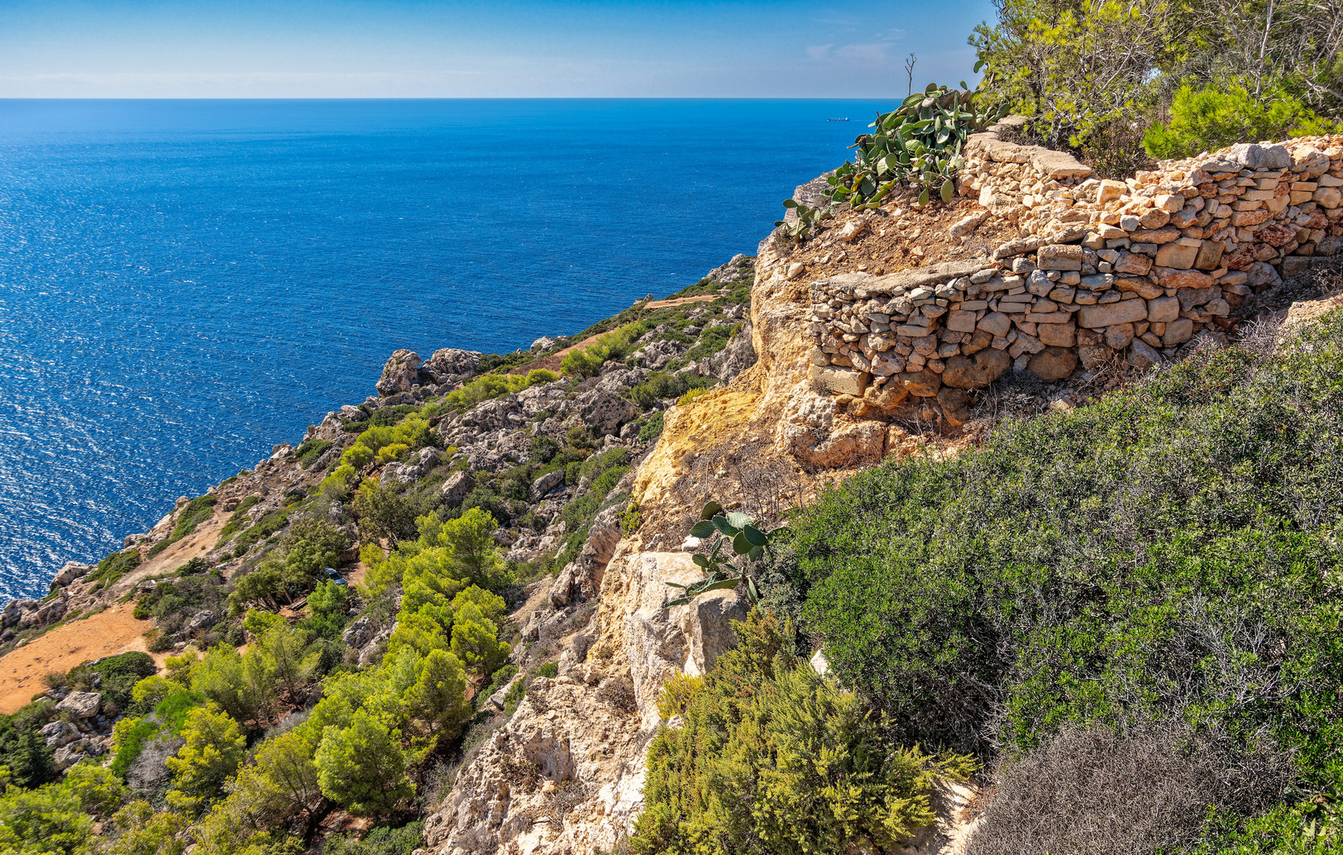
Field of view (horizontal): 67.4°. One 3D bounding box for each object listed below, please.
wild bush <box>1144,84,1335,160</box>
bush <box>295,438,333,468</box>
[{"bbox_3d":[8.032,-4.278,14.200,2.300,1.200,1.800,7,19,21],"label":"wild bush"},{"bbox_3d":[-49.703,3.649,140.000,3.800,1.900,6.500,1,18,4],"label":"bush"}]

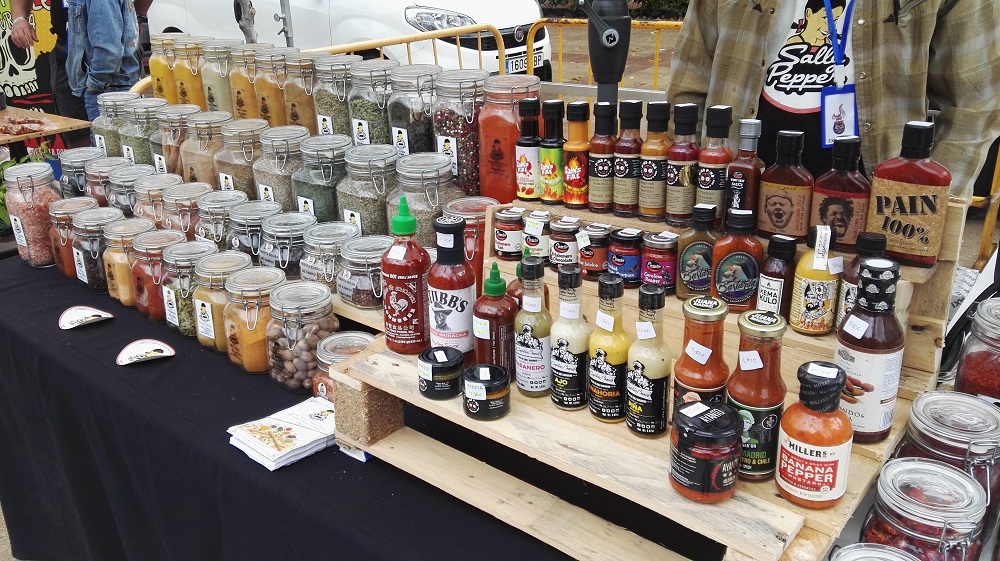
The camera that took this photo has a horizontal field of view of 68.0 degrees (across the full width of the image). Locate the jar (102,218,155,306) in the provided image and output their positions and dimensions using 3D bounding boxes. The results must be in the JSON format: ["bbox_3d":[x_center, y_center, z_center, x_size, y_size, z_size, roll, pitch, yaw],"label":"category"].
[{"bbox_3d":[-0.802,-0.042,1.630,0.108,0.172,0.108,11,21,32],"label":"jar"}]

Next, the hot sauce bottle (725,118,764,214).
[{"bbox_3d":[0.333,-0.136,1.006,0.038,0.163,0.038,14,22,39],"label":"hot sauce bottle"}]

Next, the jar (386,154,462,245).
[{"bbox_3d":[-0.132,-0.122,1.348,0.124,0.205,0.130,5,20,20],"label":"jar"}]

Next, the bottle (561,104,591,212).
[{"bbox_3d":[0.126,-0.205,1.218,0.043,0.171,0.043,-1,17,0],"label":"bottle"}]

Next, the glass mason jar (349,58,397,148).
[{"bbox_3d":[-0.248,-0.327,1.509,0.112,0.235,0.112,11,21,32],"label":"glass mason jar"}]

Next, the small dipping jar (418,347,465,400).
[{"bbox_3d":[-0.074,0.117,0.935,0.057,0.046,0.057,0,19,0],"label":"small dipping jar"}]

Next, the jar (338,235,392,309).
[{"bbox_3d":[-0.227,-0.013,1.303,0.104,0.108,0.104,-1,19,0],"label":"jar"}]

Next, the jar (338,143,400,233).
[{"bbox_3d":[-0.252,-0.144,1.445,0.113,0.215,0.113,15,25,38],"label":"jar"}]

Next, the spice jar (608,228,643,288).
[{"bbox_3d":[0.180,-0.032,1.067,0.047,0.075,0.047,0,19,0],"label":"spice jar"}]

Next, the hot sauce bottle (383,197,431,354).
[{"bbox_3d":[-0.134,-0.010,1.065,0.067,0.226,0.067,4,18,13],"label":"hot sauce bottle"}]

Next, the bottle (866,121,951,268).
[{"bbox_3d":[0.497,-0.106,0.898,0.088,0.165,0.045,15,25,38],"label":"bottle"}]

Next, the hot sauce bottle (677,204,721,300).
[{"bbox_3d":[0.276,-0.035,1.001,0.062,0.122,0.034,5,20,15],"label":"hot sauce bottle"}]

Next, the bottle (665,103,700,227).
[{"bbox_3d":[0.254,-0.159,1.025,0.041,0.165,0.041,-16,28,-35],"label":"bottle"}]

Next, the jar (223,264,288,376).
[{"bbox_3d":[-0.428,0.073,1.317,0.108,0.163,0.108,15,25,38],"label":"jar"}]

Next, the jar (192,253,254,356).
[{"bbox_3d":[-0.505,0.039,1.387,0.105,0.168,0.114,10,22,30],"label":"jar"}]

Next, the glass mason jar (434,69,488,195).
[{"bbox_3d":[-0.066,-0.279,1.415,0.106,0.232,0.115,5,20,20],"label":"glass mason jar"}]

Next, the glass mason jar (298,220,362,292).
[{"bbox_3d":[-0.299,-0.042,1.334,0.107,0.105,0.108,-1,17,0],"label":"glass mason jar"}]

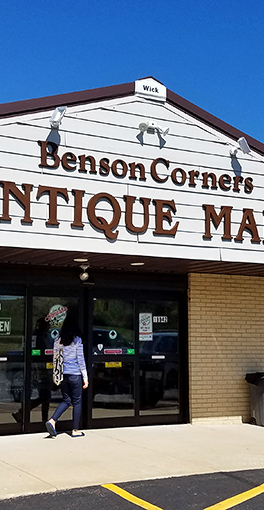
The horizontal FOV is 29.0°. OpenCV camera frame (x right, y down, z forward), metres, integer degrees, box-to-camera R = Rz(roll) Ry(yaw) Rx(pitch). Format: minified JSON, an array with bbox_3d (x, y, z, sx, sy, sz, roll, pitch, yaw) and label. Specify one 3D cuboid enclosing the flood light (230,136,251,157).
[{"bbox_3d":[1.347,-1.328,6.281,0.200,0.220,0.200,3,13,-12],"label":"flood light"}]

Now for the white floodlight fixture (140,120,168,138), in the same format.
[{"bbox_3d":[0.249,-1.456,5.926,0.330,0.190,0.180,4,-7,-22],"label":"white floodlight fixture"}]

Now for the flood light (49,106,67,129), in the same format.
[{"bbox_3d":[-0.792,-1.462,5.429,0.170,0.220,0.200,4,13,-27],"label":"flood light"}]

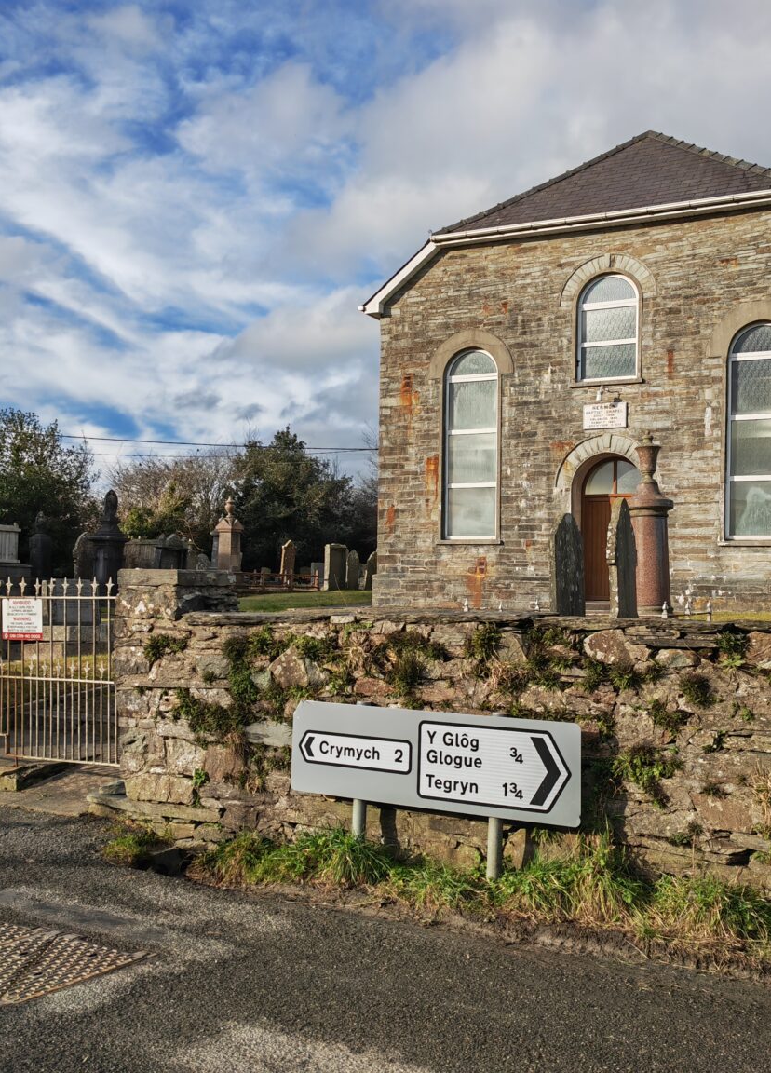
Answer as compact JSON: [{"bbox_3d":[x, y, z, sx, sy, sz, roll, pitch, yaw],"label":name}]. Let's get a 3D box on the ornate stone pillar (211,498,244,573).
[{"bbox_3d":[-4.177,0.135,30.000,0.660,2.450,0.660,0,-2,27],"label":"ornate stone pillar"}]

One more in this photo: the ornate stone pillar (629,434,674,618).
[{"bbox_3d":[3.027,-0.108,12.700,0.550,2.130,0.550,0,-2,27],"label":"ornate stone pillar"}]

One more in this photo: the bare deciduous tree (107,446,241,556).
[{"bbox_3d":[-7.993,-0.736,42.000,4.900,5.100,4.900,1,-2,-10],"label":"bare deciduous tree"}]

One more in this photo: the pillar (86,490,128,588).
[{"bbox_3d":[-5.476,0.264,22.000,0.760,2.350,0.760,0,-2,27],"label":"pillar"}]

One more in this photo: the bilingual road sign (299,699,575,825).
[{"bbox_3d":[0.236,1.329,6.646,2.000,0.568,0.060,-1,-5,33],"label":"bilingual road sign"}]

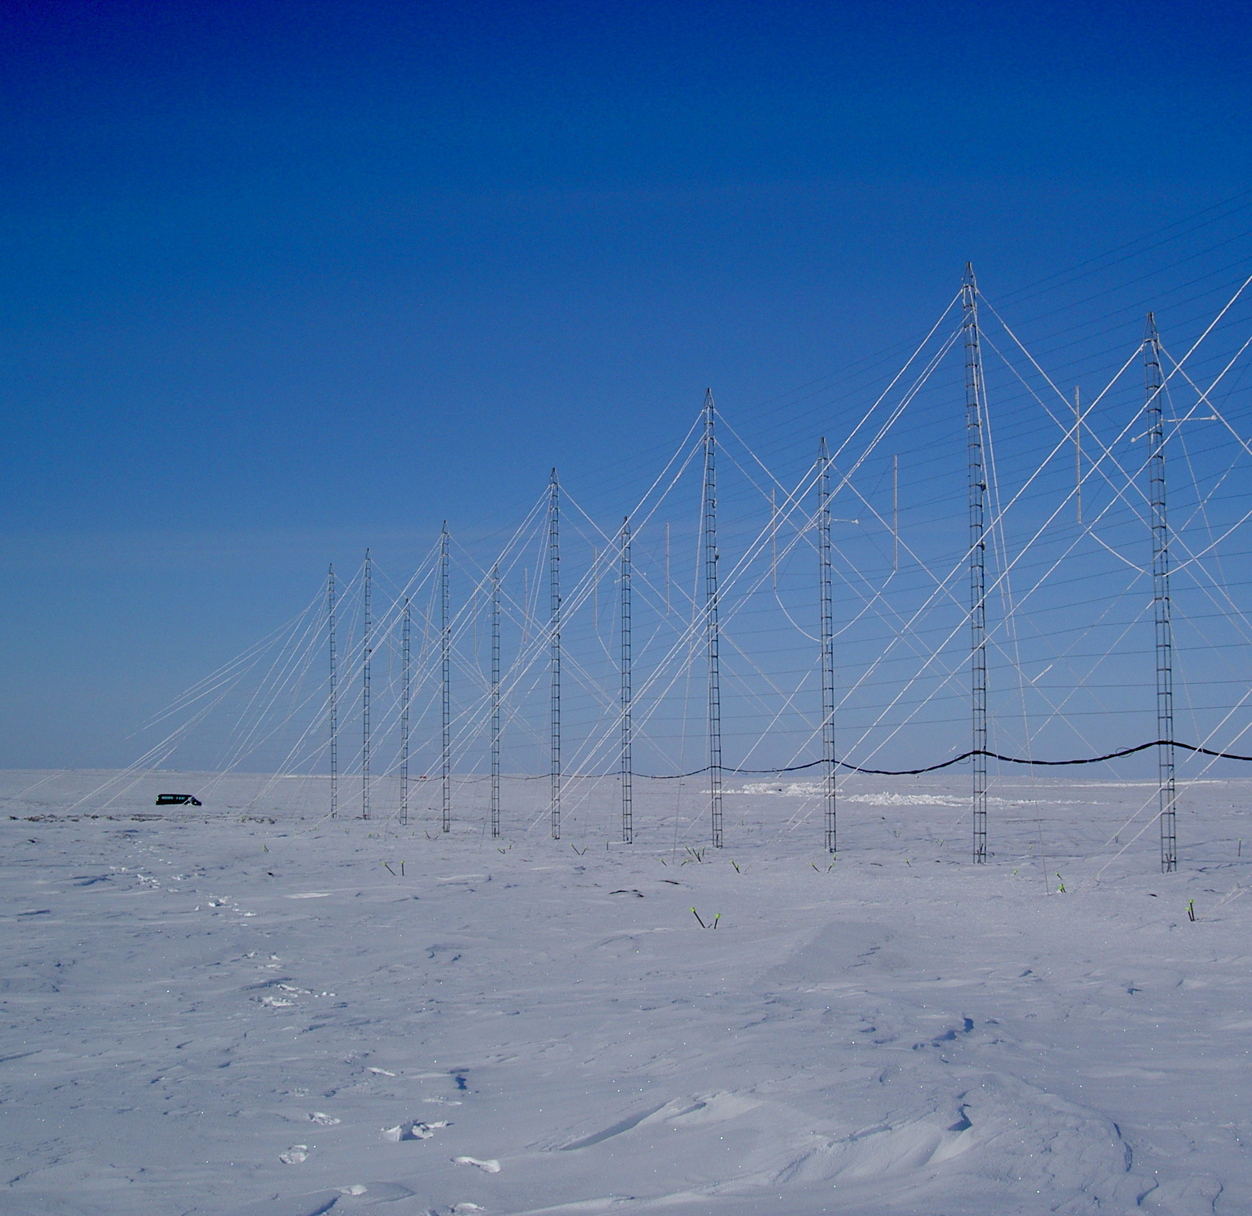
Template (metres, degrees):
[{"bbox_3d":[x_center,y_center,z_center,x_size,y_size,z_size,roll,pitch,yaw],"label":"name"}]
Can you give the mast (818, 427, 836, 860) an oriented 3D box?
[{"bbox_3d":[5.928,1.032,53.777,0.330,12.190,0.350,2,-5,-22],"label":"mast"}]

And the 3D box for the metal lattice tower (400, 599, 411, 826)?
[{"bbox_3d":[-11.553,5.459,96.020,0.330,12.190,0.350,2,-5,-22],"label":"metal lattice tower"}]

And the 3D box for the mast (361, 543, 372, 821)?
[{"bbox_3d":[-14.545,4.271,102.952,0.330,15.240,0.350,2,-5,-22],"label":"mast"}]

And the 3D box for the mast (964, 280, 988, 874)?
[{"bbox_3d":[8.846,-1.247,46.377,0.330,15.240,0.350,2,-5,-22],"label":"mast"}]

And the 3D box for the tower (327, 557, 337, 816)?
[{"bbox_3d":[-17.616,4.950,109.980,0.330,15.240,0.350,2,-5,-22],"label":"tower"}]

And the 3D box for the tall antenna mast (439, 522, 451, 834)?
[{"bbox_3d":[-8.747,3.307,88.988,0.330,15.240,0.350,2,-5,-22],"label":"tall antenna mast"}]

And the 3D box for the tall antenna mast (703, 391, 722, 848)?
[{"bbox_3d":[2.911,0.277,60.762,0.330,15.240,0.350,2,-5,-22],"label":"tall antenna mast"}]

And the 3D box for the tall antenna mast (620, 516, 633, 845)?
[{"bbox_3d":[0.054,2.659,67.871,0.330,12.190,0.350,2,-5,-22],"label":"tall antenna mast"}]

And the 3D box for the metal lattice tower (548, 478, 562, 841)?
[{"bbox_3d":[-2.894,1.832,74.985,0.330,15.240,0.350,2,-5,-22],"label":"metal lattice tower"}]

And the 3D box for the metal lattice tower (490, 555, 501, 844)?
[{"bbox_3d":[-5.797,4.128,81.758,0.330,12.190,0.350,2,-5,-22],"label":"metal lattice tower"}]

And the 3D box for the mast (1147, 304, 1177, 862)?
[{"bbox_3d":[11.608,-0.410,39.722,0.330,12.190,0.350,2,-5,-22],"label":"mast"}]

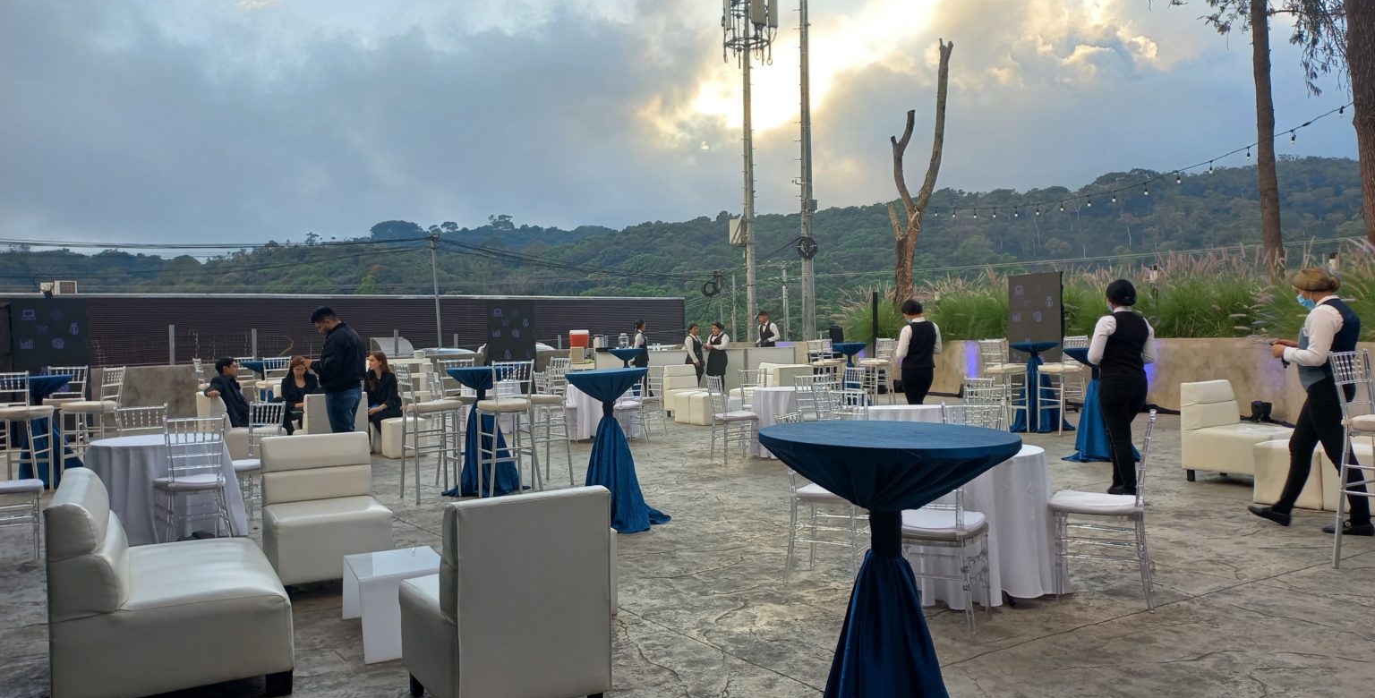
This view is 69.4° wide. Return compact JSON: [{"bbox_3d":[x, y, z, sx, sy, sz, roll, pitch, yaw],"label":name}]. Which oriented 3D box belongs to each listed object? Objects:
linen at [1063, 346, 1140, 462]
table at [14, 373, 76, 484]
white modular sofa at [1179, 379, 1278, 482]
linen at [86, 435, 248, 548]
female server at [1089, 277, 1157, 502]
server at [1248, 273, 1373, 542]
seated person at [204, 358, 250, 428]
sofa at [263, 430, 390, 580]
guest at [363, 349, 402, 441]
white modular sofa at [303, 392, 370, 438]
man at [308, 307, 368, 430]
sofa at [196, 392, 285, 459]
[{"bbox_3d":[4.006,0.544,9.642,0.710,1.080,0.690,-1,1,22],"label":"linen"},{"bbox_3d":[-6.005,0.802,9.211,0.740,1.070,0.740,-1,1,0],"label":"table"},{"bbox_3d":[4.586,0.684,8.280,0.710,0.810,0.590,-1,1,44],"label":"white modular sofa"},{"bbox_3d":[-3.509,0.956,6.600,1.080,0.730,1.080,-2,1,-28],"label":"linen"},{"bbox_3d":[3.409,0.294,7.787,0.510,1.670,0.380,-1,1,-1],"label":"female server"},{"bbox_3d":[3.886,0.324,6.177,0.750,1.620,0.500,-1,1,40],"label":"server"},{"bbox_3d":[-5.014,0.691,11.210,0.800,1.180,0.550,-2,1,-29],"label":"seated person"},{"bbox_3d":[-2.043,0.914,5.600,0.580,0.810,0.690,-2,1,-28],"label":"sofa"},{"bbox_3d":[-3.542,0.634,11.510,0.650,1.210,0.470,-2,1,-40],"label":"guest"},{"bbox_3d":[-3.835,0.869,10.652,0.620,0.800,0.750,-2,1,-34],"label":"white modular sofa"},{"bbox_3d":[-3.560,0.411,10.106,0.500,1.700,0.500,-1,1,13],"label":"man"},{"bbox_3d":[-4.969,0.886,11.113,0.790,0.790,0.750,-2,1,-36],"label":"sofa"}]

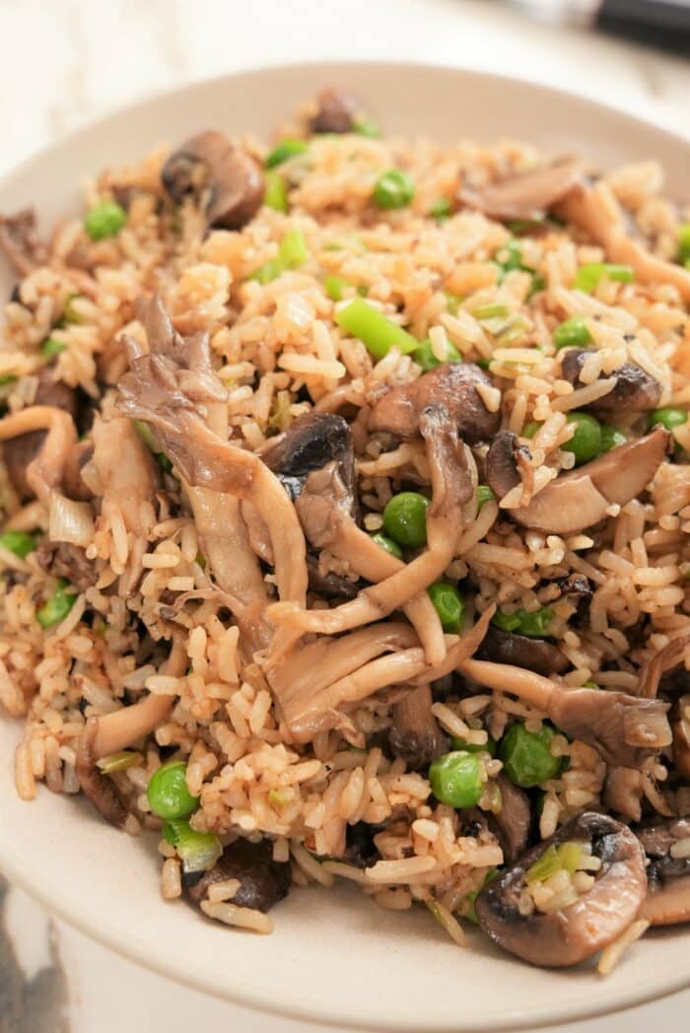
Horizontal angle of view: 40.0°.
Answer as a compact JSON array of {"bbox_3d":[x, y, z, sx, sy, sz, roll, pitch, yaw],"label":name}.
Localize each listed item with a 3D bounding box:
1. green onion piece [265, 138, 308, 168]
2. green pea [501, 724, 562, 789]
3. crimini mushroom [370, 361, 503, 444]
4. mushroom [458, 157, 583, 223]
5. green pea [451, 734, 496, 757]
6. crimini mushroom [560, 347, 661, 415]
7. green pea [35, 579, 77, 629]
[{"bbox_3d":[-0.014,-0.087,0.228,0.011,0.006,0.006,-19,63,-14],"label":"green onion piece"},{"bbox_3d":[0.031,0.040,0.158,0.010,0.010,0.010,6,60,0],"label":"green pea"},{"bbox_3d":[0.018,-0.022,0.188,0.026,0.015,0.013,5,39,-4],"label":"crimini mushroom"},{"bbox_3d":[0.043,-0.080,0.232,0.031,0.010,0.013,-17,62,-14],"label":"mushroom"},{"bbox_3d":[0.022,0.040,0.164,0.009,0.009,0.009,1,59,-4],"label":"green pea"},{"bbox_3d":[0.056,-0.028,0.200,0.021,0.013,0.017,1,59,-4],"label":"crimini mushroom"},{"bbox_3d":[-0.053,0.016,0.176,0.009,0.009,0.009,1,59,-4],"label":"green pea"}]

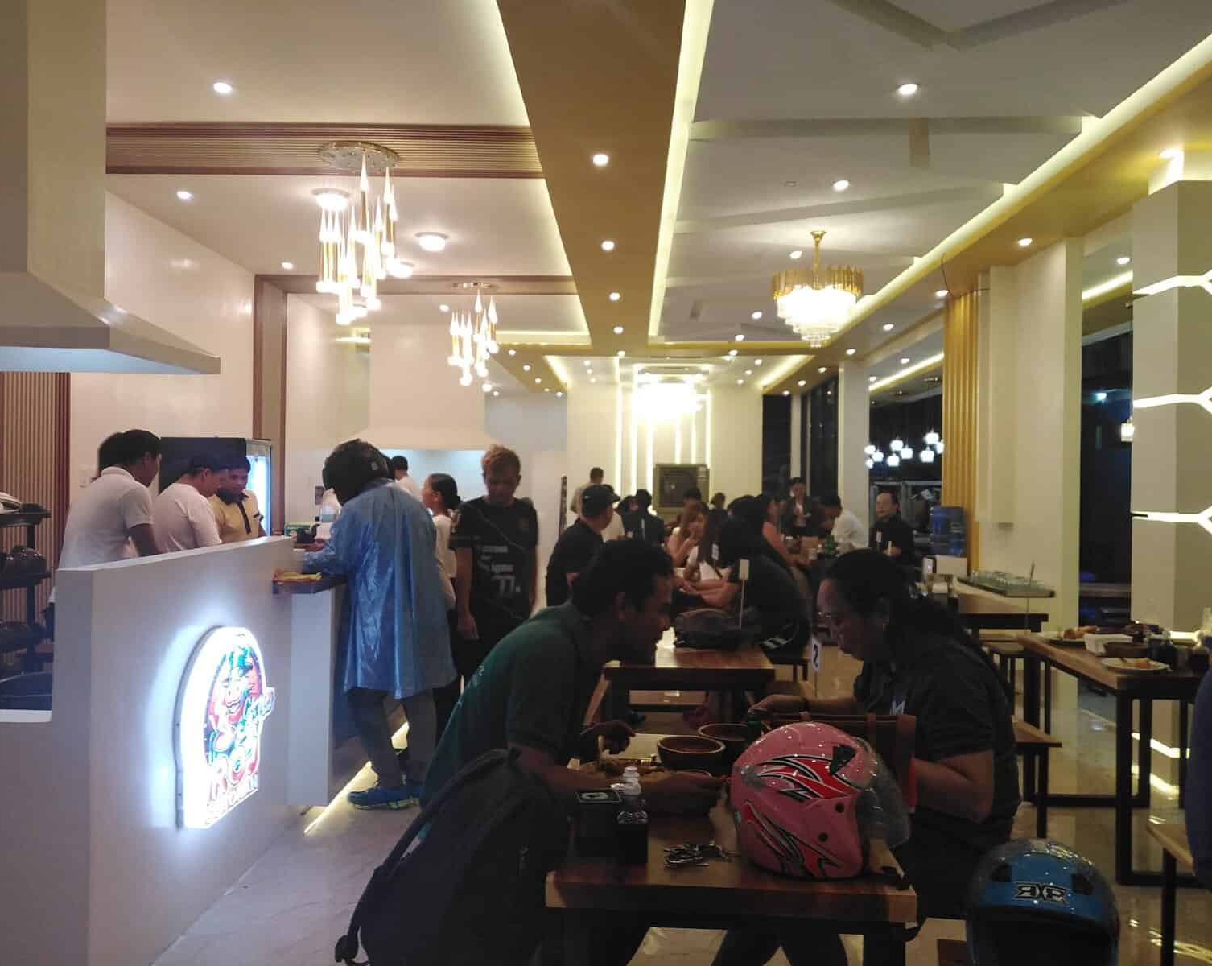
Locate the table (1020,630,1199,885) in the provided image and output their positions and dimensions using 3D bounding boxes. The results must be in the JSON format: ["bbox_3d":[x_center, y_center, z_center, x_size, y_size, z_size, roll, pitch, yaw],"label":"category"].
[{"bbox_3d":[2.180,1.082,3.978,0.620,0.750,1.080,1,0,4],"label":"table"}]

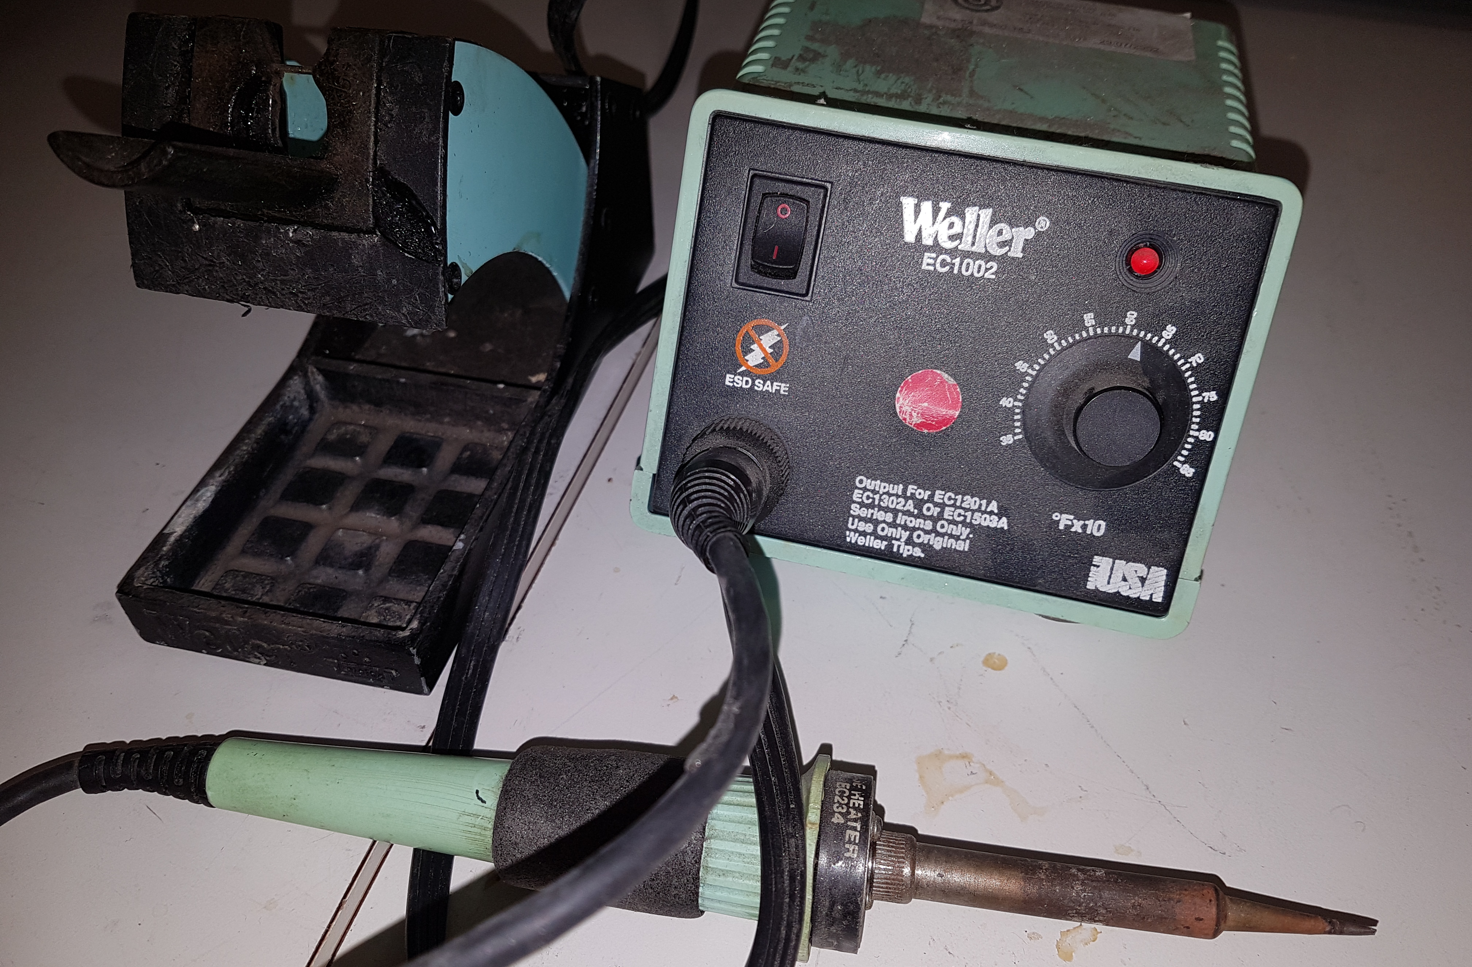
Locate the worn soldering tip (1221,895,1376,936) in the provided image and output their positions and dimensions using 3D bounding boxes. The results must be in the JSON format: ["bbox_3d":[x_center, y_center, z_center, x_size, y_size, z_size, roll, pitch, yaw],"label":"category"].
[{"bbox_3d":[0.084,0.065,0.165,0.024,0.005,0.005,6,45,0],"label":"worn soldering tip"}]

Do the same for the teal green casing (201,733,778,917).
[{"bbox_3d":[-0.036,0.051,0.170,0.094,0.022,0.022,6,45,4],"label":"teal green casing"}]

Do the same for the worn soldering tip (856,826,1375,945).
[{"bbox_3d":[0.058,0.062,0.166,0.076,0.011,0.011,6,45,0],"label":"worn soldering tip"}]

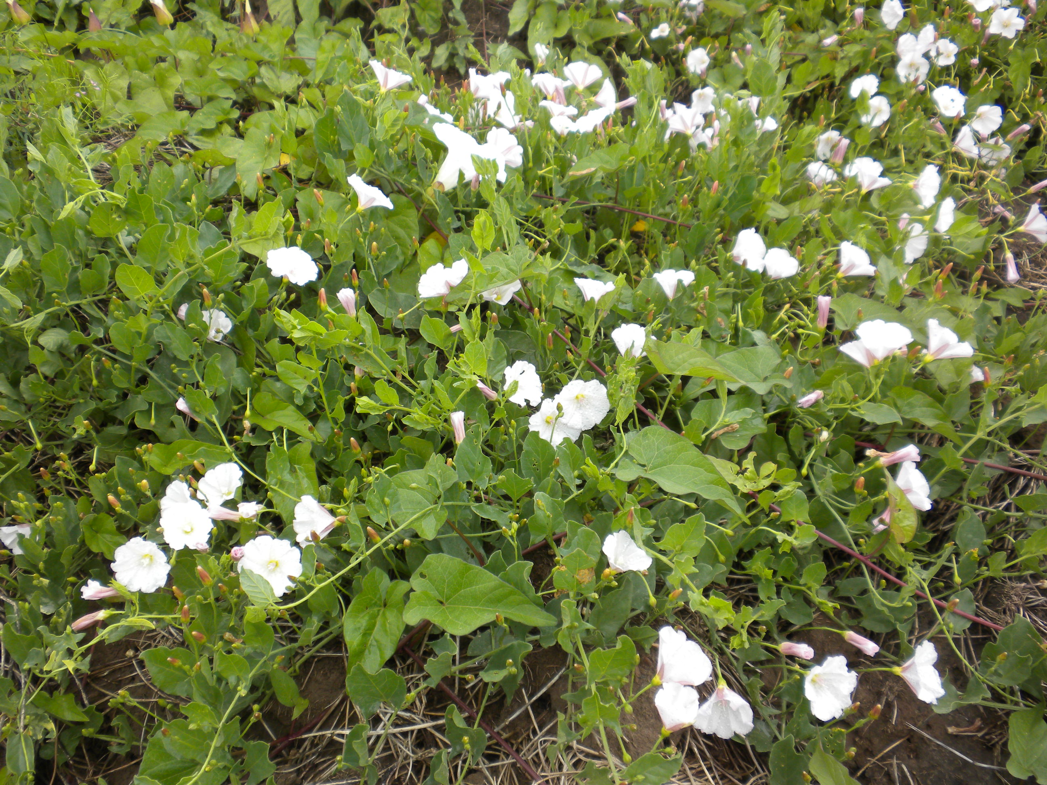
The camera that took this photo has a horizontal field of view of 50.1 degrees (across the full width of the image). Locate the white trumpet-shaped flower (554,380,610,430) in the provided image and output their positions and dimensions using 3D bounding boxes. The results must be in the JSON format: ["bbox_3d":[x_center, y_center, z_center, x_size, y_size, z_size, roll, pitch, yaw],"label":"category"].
[{"bbox_3d":[0.034,0.007,0.644,0.031,0.031,0.018,-3,18,-3],"label":"white trumpet-shaped flower"}]

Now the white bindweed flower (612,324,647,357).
[{"bbox_3d":[0.061,-0.029,0.630,0.022,0.018,0.022,-13,21,0],"label":"white bindweed flower"}]

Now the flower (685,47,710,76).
[{"bbox_3d":[0.182,-0.344,1.164,0.027,0.027,0.018,27,27,26],"label":"flower"}]

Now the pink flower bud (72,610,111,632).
[{"bbox_3d":[-0.195,0.103,0.505,0.019,0.006,0.006,-26,90,-12],"label":"pink flower bud"}]

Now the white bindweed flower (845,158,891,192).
[{"bbox_3d":[0.225,-0.142,0.730,0.029,0.018,0.026,6,15,0],"label":"white bindweed flower"}]

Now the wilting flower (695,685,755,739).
[{"bbox_3d":[0.095,0.151,0.530,0.027,0.027,0.021,-3,84,-3],"label":"wilting flower"}]

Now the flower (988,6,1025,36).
[{"bbox_3d":[0.445,-0.342,1.030,0.032,0.031,0.018,20,14,20],"label":"flower"}]

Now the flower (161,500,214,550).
[{"bbox_3d":[-0.184,0.074,0.615,0.028,0.017,0.028,-16,80,-17],"label":"flower"}]

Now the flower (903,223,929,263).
[{"bbox_3d":[0.314,-0.118,0.907,0.020,0.034,0.034,-16,42,9],"label":"flower"}]

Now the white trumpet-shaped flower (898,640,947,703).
[{"bbox_3d":[0.223,0.158,0.631,0.024,0.035,0.035,-6,42,12],"label":"white trumpet-shaped flower"}]

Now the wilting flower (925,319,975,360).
[{"bbox_3d":[0.261,-0.033,0.685,0.022,0.029,0.031,-48,51,9],"label":"wilting flower"}]

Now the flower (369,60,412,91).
[{"bbox_3d":[-0.102,-0.242,0.855,0.034,0.020,0.032,32,11,29],"label":"flower"}]

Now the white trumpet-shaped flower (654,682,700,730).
[{"bbox_3d":[0.071,0.152,0.530,0.022,0.019,0.022,7,41,-6],"label":"white trumpet-shaped flower"}]

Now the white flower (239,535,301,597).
[{"bbox_3d":[-0.122,0.084,0.540,0.030,0.018,0.030,-13,83,-15],"label":"white flower"}]

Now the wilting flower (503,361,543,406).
[{"bbox_3d":[-0.002,-0.004,0.680,0.027,0.017,0.027,-15,79,-15],"label":"wilting flower"}]

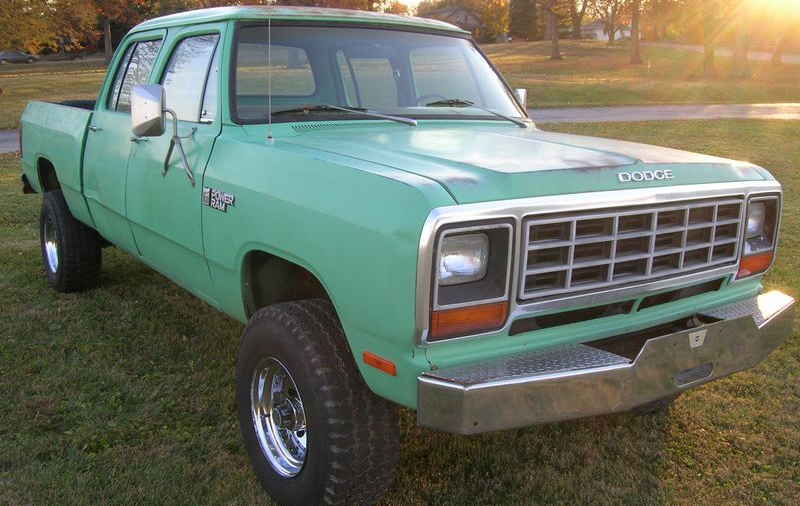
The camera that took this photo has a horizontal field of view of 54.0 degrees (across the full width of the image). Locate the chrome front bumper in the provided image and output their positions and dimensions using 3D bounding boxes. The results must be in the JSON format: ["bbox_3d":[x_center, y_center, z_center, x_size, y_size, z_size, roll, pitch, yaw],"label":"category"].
[{"bbox_3d":[0.925,0.327,2.733,1.940,0.235,0.320,-7,15,-35],"label":"chrome front bumper"}]

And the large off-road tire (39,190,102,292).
[{"bbox_3d":[-2.566,-0.095,6.117,0.320,0.835,0.835,-7,15,-35],"label":"large off-road tire"}]

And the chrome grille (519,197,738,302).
[{"bbox_3d":[0.846,-0.040,2.782,1.190,0.290,0.080,-7,15,-35],"label":"chrome grille"}]

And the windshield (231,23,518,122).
[{"bbox_3d":[-0.067,-0.884,3.936,1.680,0.570,0.140,-7,-25,-35],"label":"windshield"}]

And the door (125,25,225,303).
[{"bbox_3d":[-1.057,-0.502,3.872,0.270,1.220,1.160,-7,15,-35],"label":"door"}]

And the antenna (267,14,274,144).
[{"bbox_3d":[-0.527,-0.705,3.188,0.020,0.510,0.020,-7,15,-35],"label":"antenna"}]

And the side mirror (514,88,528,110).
[{"bbox_3d":[0.708,-0.889,4.780,0.080,0.230,0.165,11,15,36],"label":"side mirror"}]

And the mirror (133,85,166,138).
[{"bbox_3d":[-1.113,-0.630,3.484,0.165,0.235,0.080,-1,13,-14],"label":"mirror"}]

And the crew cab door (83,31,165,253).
[{"bbox_3d":[-1.637,-0.694,4.663,0.270,1.220,1.070,-7,15,-35],"label":"crew cab door"}]

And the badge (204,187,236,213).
[{"bbox_3d":[-0.760,-0.221,3.279,0.015,0.100,0.330,-7,15,-35],"label":"badge"}]

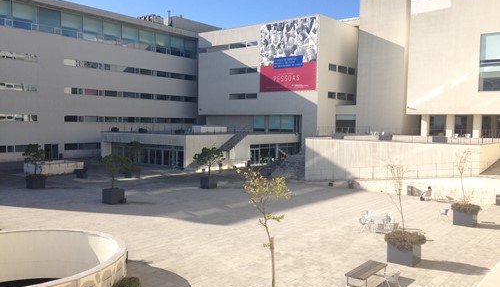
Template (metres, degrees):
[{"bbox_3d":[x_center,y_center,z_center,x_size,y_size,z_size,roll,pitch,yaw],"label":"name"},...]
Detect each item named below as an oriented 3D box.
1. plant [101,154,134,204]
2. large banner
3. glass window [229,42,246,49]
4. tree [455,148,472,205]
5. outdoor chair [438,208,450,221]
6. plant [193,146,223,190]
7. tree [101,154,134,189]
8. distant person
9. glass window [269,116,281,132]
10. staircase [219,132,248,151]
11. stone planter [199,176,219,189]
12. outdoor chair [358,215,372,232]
[{"bbox_3d":[-9.857,2.668,35.328,2.200,3.706,2.200,2,3,39],"label":"plant"},{"bbox_3d":[5.314,-12.398,68.067,10.072,9.901,0.120,3,4,42],"label":"large banner"},{"bbox_3d":[-1.832,-15.232,74.427,3.562,0.876,0.150,3,4,42],"label":"glass window"},{"bbox_3d":[12.993,1.973,28.944,1.100,3.339,1.050,1,2,0],"label":"tree"},{"bbox_3d":[12.383,4.487,30.288,0.570,0.780,0.560,3,3,40],"label":"outdoor chair"},{"bbox_3d":[-3.453,2.053,40.648,2.300,3.514,2.300,3,4,42],"label":"plant"},{"bbox_3d":[-9.126,1.919,32.630,2.050,2.337,2.050,1,3,0],"label":"tree"},{"bbox_3d":[14.238,4.012,38.365,0.900,1.170,0.550,2,2,15],"label":"distant person"},{"bbox_3d":[3.828,-2.964,73.607,2.348,2.499,0.150,3,4,42],"label":"glass window"},{"bbox_3d":[-2.411,-0.028,66.810,2.100,2.500,3.600,2,3,39],"label":"staircase"},{"bbox_3d":[-3.844,3.638,44.562,1.110,1.020,1.110,2,3,39],"label":"stone planter"},{"bbox_3d":[6.556,4.529,27.075,0.540,0.750,0.520,-1,2,-30],"label":"outdoor chair"}]

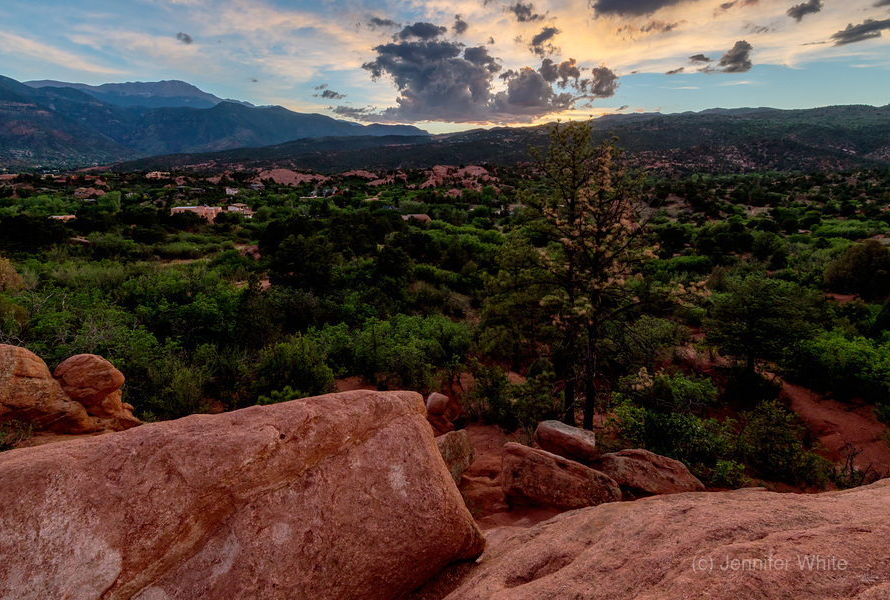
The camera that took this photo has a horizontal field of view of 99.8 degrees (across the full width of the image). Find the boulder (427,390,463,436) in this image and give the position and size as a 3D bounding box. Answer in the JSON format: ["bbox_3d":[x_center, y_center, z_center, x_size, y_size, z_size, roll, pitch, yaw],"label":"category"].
[{"bbox_3d":[-0.037,2.815,9.400,0.999,1.071,0.849,0,21,0],"label":"boulder"}]

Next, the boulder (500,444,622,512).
[{"bbox_3d":[2.195,3.389,7.300,2.200,1.050,1.150,8,22,20],"label":"boulder"}]

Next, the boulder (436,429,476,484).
[{"bbox_3d":[0.129,3.123,7.500,0.955,1.090,0.811,0,21,1],"label":"boulder"}]

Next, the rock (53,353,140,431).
[{"bbox_3d":[-6.089,1.603,6.600,1.000,1.350,1.150,18,28,39],"label":"rock"}]

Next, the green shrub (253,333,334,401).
[{"bbox_3d":[-4.626,2.200,11.500,2.511,2.034,2.385,-9,23,-23],"label":"green shrub"}]

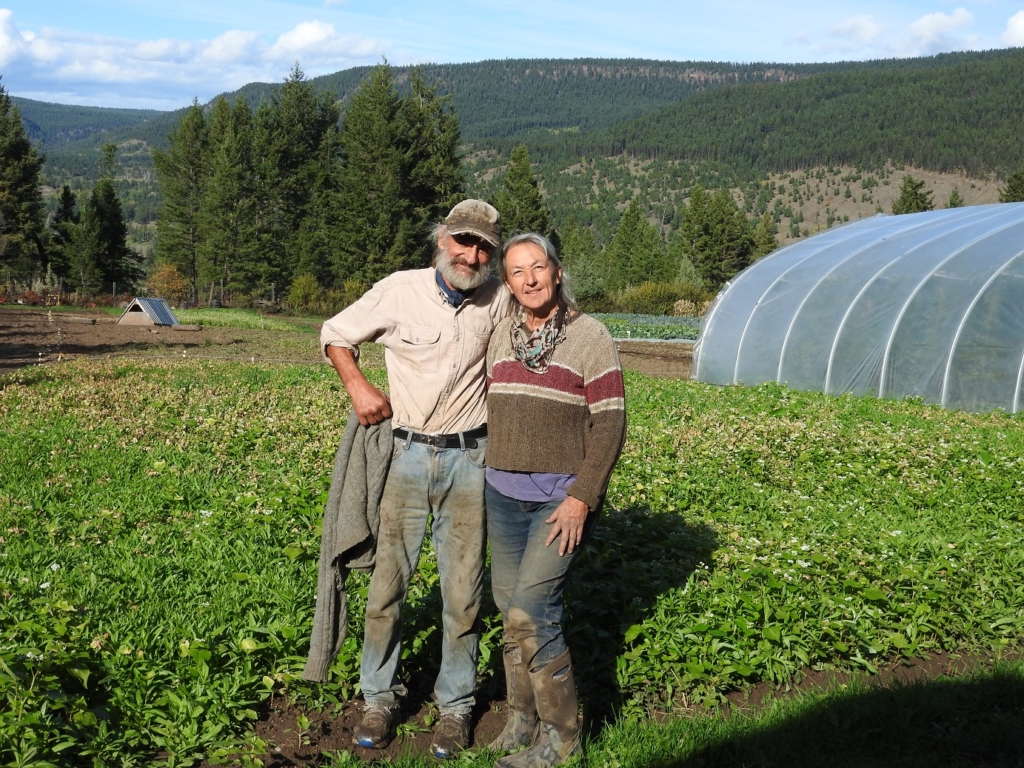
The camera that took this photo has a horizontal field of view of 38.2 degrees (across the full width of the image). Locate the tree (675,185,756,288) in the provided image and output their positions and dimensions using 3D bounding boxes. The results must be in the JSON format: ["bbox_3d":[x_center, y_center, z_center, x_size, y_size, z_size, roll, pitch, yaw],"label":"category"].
[{"bbox_3d":[12.107,-8.538,88.000,4.900,6.800,4.700,0,4,0],"label":"tree"}]

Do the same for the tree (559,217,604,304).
[{"bbox_3d":[3.879,-7.040,85.000,3.000,5.100,3.000,0,4,0],"label":"tree"}]

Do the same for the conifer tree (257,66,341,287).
[{"bbox_3d":[-12.269,-11.695,85.000,4.800,13.200,4.800,0,4,0],"label":"conifer tree"}]

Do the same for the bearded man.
[{"bbox_3d":[-0.310,0.295,4.800,0.660,1.770,0.430,0,4,3],"label":"bearded man"}]

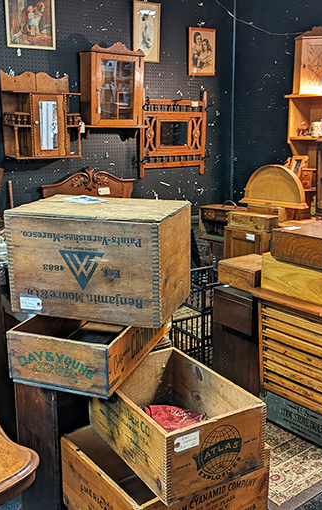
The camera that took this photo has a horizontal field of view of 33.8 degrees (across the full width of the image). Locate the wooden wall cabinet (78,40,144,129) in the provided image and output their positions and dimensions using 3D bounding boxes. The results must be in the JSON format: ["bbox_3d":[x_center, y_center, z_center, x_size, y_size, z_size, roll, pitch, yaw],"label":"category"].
[{"bbox_3d":[-0.351,-1.215,3.890,0.500,0.637,0.170,-11,17,-36],"label":"wooden wall cabinet"}]

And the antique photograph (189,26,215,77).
[{"bbox_3d":[0.343,-1.690,4.430,0.297,0.375,0.020,-11,17,-36],"label":"antique photograph"}]

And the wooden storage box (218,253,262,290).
[{"bbox_3d":[0.491,0.098,2.811,0.278,0.112,0.257,-11,17,-38],"label":"wooden storage box"}]

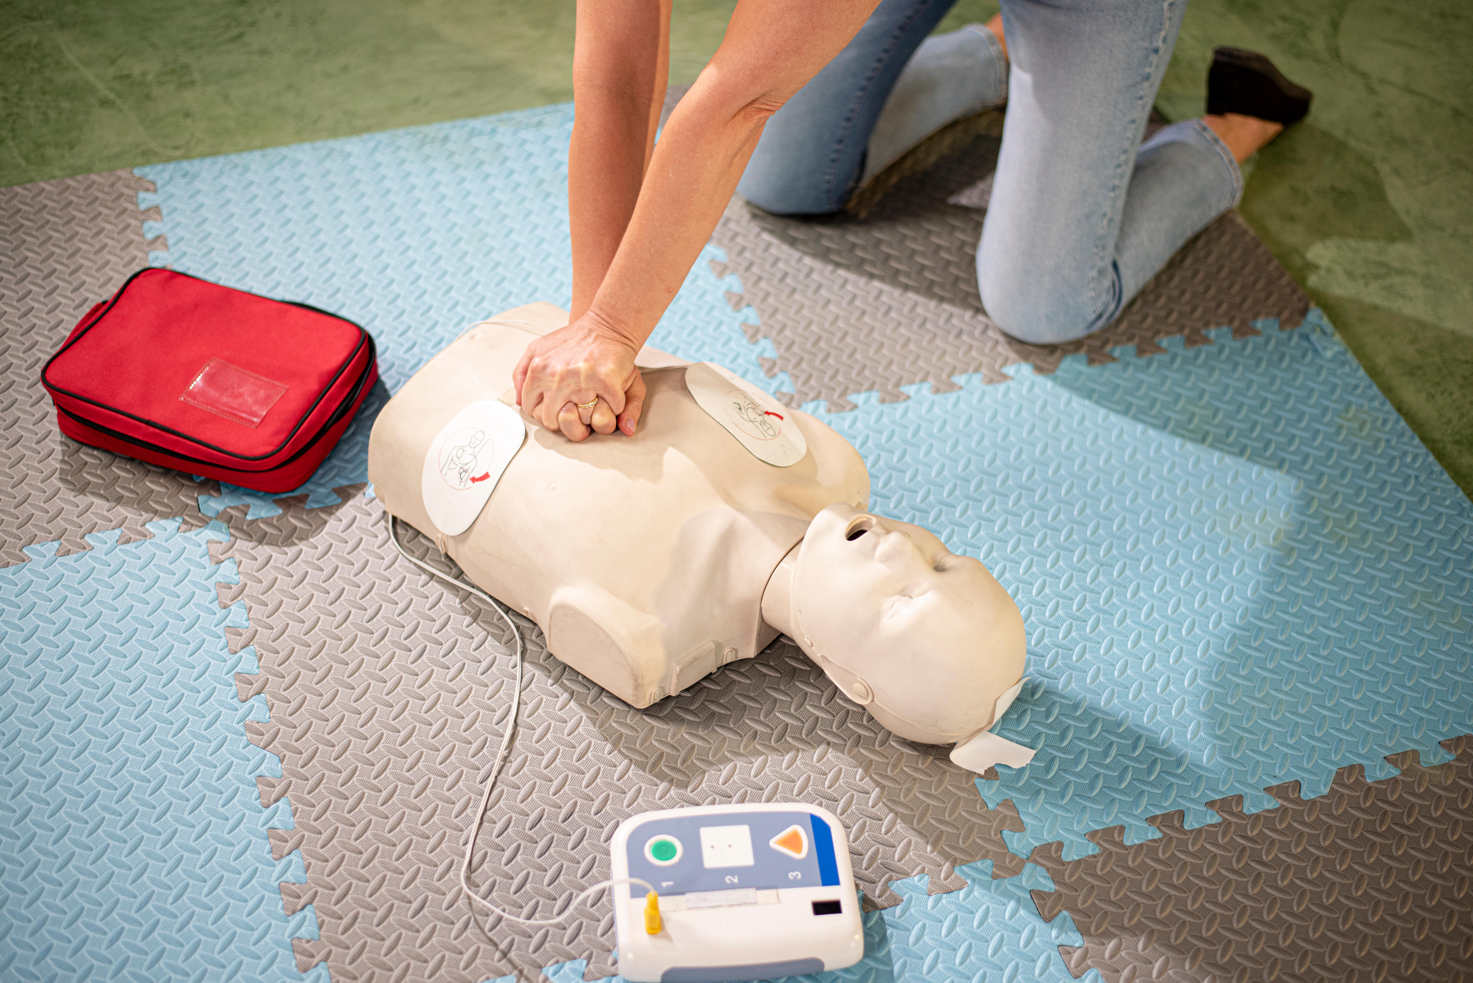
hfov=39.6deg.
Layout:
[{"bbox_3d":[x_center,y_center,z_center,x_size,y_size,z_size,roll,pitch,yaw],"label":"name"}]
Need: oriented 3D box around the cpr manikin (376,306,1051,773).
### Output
[{"bbox_3d":[-0.021,0.028,1.891,0.665,0.210,0.330,28,49,22],"label":"cpr manikin"}]

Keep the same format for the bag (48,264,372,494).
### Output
[{"bbox_3d":[-0.537,-0.114,2.092,0.272,0.072,0.207,16,45,11],"label":"bag"}]

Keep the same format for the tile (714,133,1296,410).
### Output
[{"bbox_3d":[0.263,-0.336,2.446,0.640,0.014,0.622,-11,46,-15],"label":"tile"}]

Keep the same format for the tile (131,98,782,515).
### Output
[{"bbox_3d":[-0.315,-0.224,2.285,0.632,0.014,0.622,-11,46,-15],"label":"tile"}]

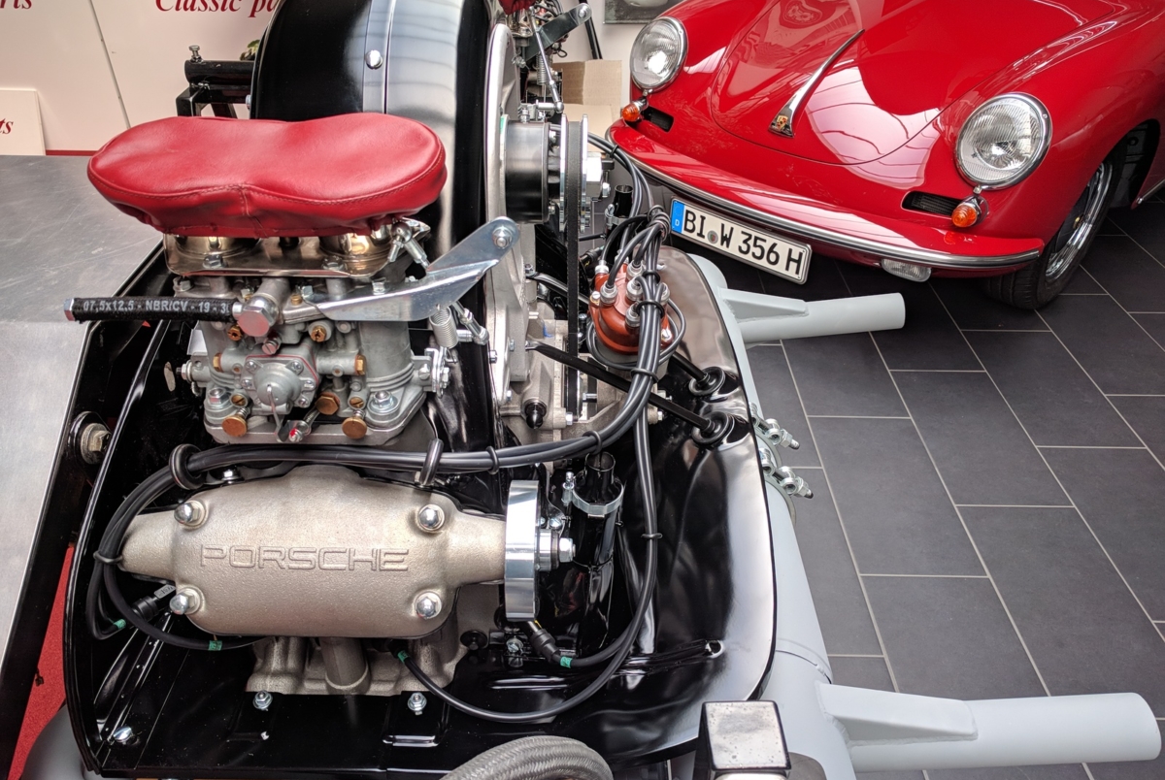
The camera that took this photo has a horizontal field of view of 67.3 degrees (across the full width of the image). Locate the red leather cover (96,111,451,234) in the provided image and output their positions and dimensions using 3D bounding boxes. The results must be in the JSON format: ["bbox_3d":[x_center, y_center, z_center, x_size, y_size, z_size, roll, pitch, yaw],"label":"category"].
[{"bbox_3d":[-0.165,-0.118,0.466,0.188,0.043,0.110,0,37,0],"label":"red leather cover"}]

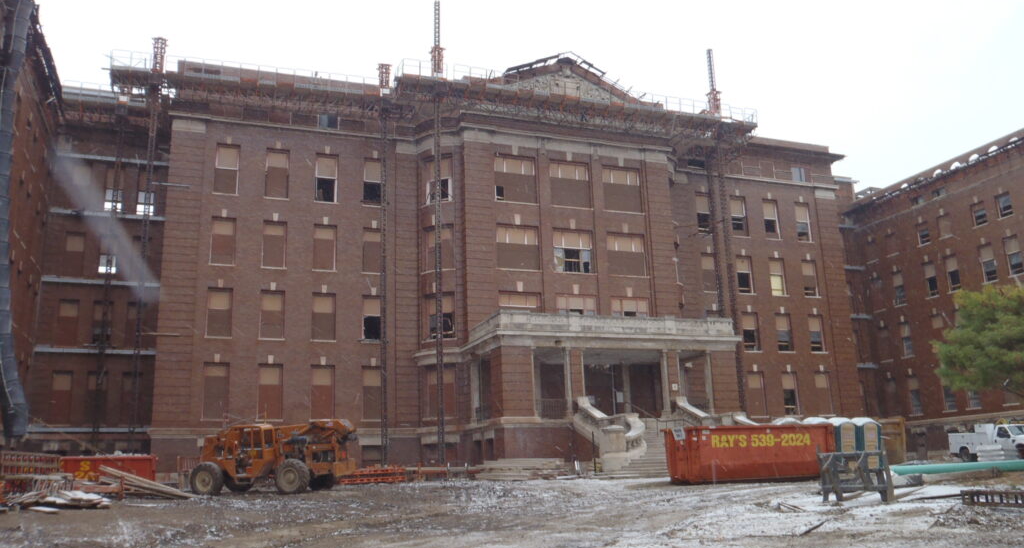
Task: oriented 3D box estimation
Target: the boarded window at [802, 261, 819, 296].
[{"bbox_3d":[19.740,0.399,54.947,1.126,2.483,0.170,3,-15,-20],"label":"boarded window"}]

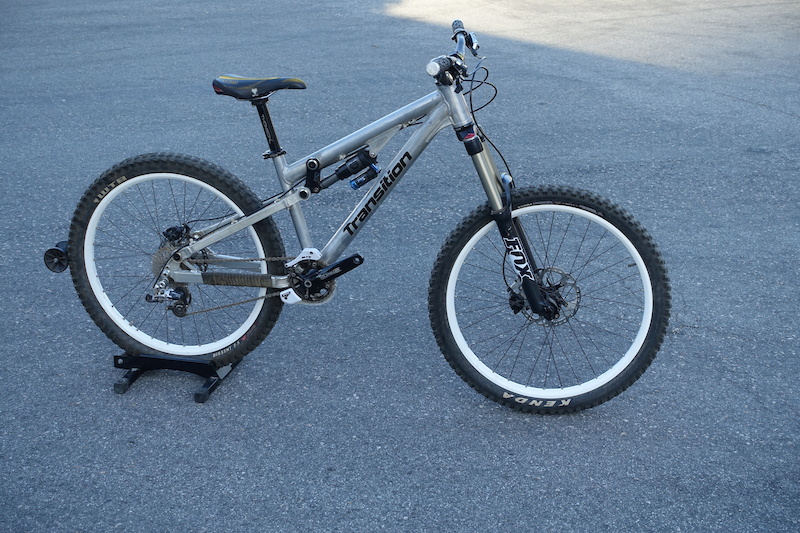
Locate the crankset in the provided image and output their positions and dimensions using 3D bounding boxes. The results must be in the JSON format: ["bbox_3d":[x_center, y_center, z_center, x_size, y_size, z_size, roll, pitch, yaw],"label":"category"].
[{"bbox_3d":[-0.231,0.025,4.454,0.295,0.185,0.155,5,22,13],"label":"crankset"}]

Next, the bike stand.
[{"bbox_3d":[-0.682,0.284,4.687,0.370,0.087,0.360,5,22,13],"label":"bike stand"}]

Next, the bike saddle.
[{"bbox_3d":[-0.389,-0.499,4.310,0.270,0.075,0.140,5,22,13],"label":"bike saddle"}]

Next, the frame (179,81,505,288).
[{"bbox_3d":[-0.236,-0.234,4.372,0.900,0.625,0.170,5,22,13],"label":"frame"}]

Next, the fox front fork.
[{"bbox_3d":[0.313,-0.128,4.264,0.115,0.565,0.175,-17,15,11],"label":"fox front fork"}]

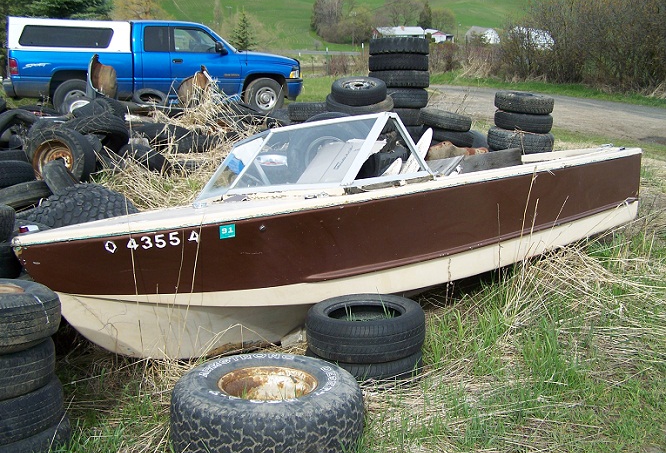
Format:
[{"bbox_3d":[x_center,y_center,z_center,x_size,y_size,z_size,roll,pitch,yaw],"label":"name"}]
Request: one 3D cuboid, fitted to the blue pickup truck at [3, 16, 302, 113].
[{"bbox_3d":[-3.369,-3.141,14.607,5.700,1.920,1.980,-3,13,-12],"label":"blue pickup truck"}]

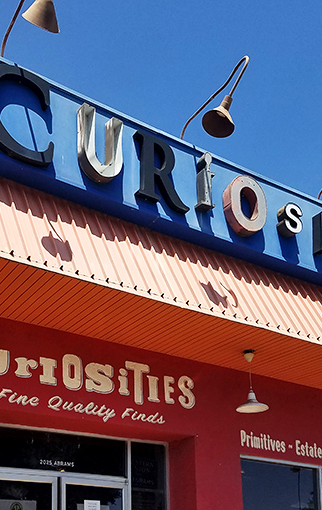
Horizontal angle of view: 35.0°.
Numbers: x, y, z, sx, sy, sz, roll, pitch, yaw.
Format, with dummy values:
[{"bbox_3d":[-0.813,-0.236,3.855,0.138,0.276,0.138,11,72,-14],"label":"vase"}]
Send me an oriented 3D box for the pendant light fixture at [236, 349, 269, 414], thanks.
[{"bbox_3d":[1.063,1.461,6.035,0.384,0.738,0.384,2,-30,1],"label":"pendant light fixture"}]

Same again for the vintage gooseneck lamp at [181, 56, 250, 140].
[{"bbox_3d":[0.595,-1.592,5.794,0.360,0.710,1.150,19,-35,-28],"label":"vintage gooseneck lamp"}]

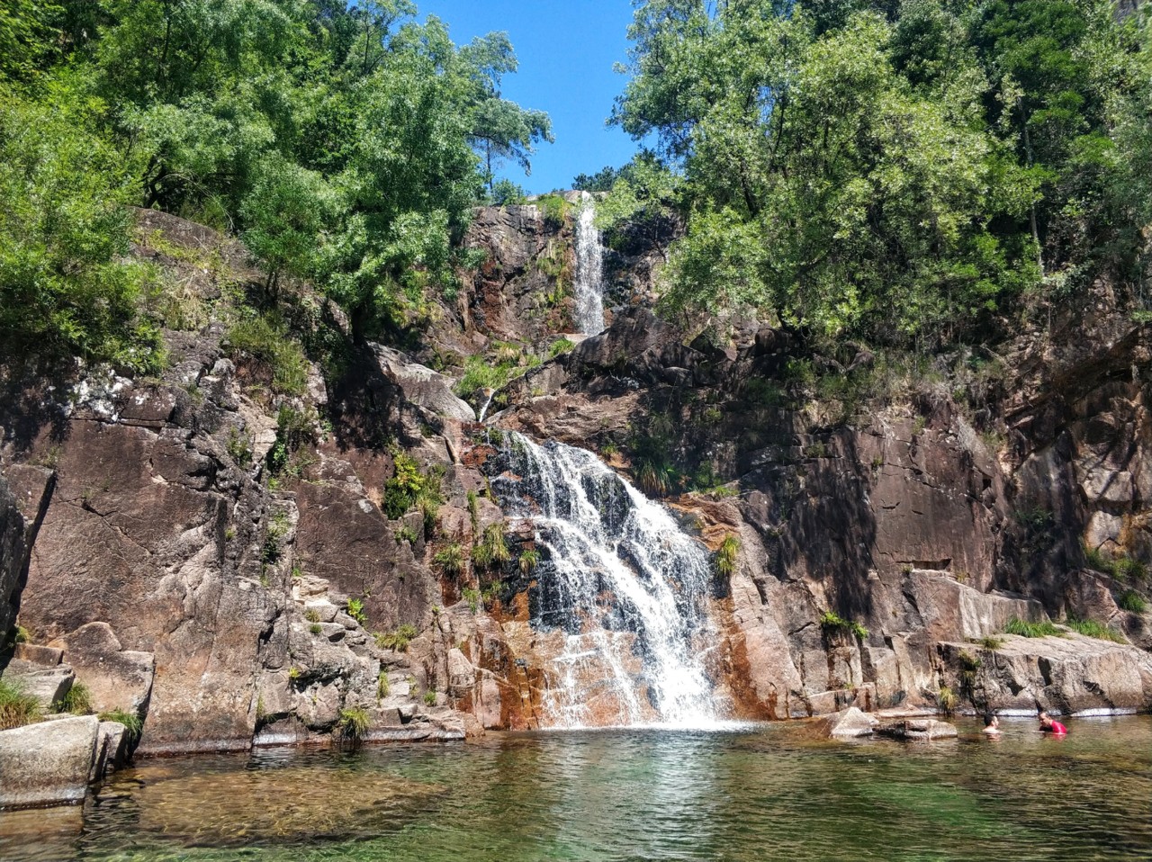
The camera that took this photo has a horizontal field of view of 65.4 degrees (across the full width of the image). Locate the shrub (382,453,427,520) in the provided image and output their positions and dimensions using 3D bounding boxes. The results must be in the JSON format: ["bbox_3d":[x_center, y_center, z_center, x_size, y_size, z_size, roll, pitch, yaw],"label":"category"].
[{"bbox_3d":[-3.227,1.042,16.900,0.840,1.250,0.750,0,-13,0],"label":"shrub"}]

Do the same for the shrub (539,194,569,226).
[{"bbox_3d":[-0.675,-6.795,27.500,0.937,0.943,0.797,0,-12,0],"label":"shrub"}]

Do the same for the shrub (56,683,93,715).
[{"bbox_3d":[-5.588,2.987,10.000,0.410,0.380,0.380,0,-13,0],"label":"shrub"}]

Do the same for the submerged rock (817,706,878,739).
[{"bbox_3d":[4.382,4.717,14.500,1.020,0.480,0.800,0,-13,0],"label":"submerged rock"}]

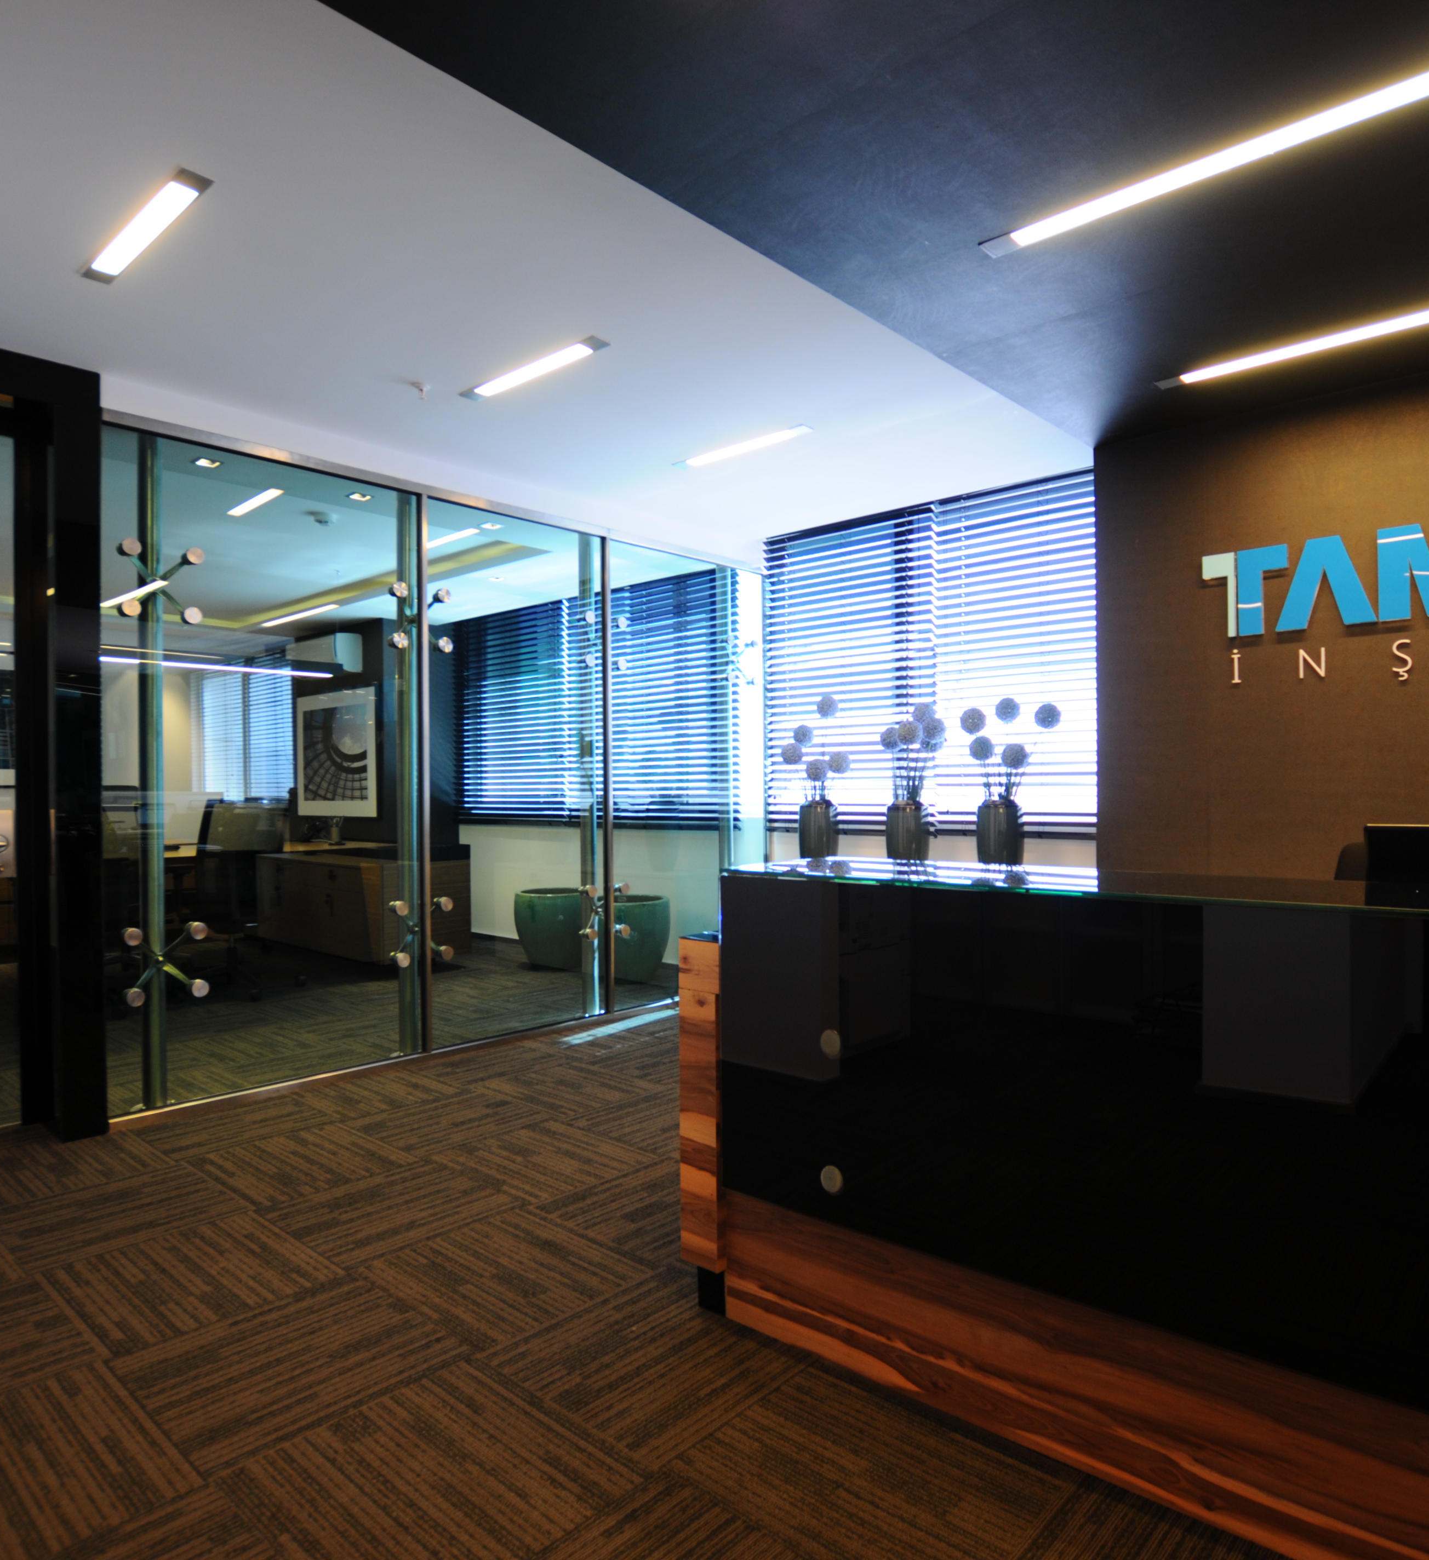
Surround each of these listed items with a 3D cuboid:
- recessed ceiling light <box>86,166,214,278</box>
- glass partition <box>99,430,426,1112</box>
[{"bbox_3d":[-1.359,-1.319,2.321,0.660,0.050,0.066,0,1,43],"label":"recessed ceiling light"},{"bbox_3d":[-1.617,-0.021,3.667,0.040,2.320,1.175,0,1,43],"label":"glass partition"}]

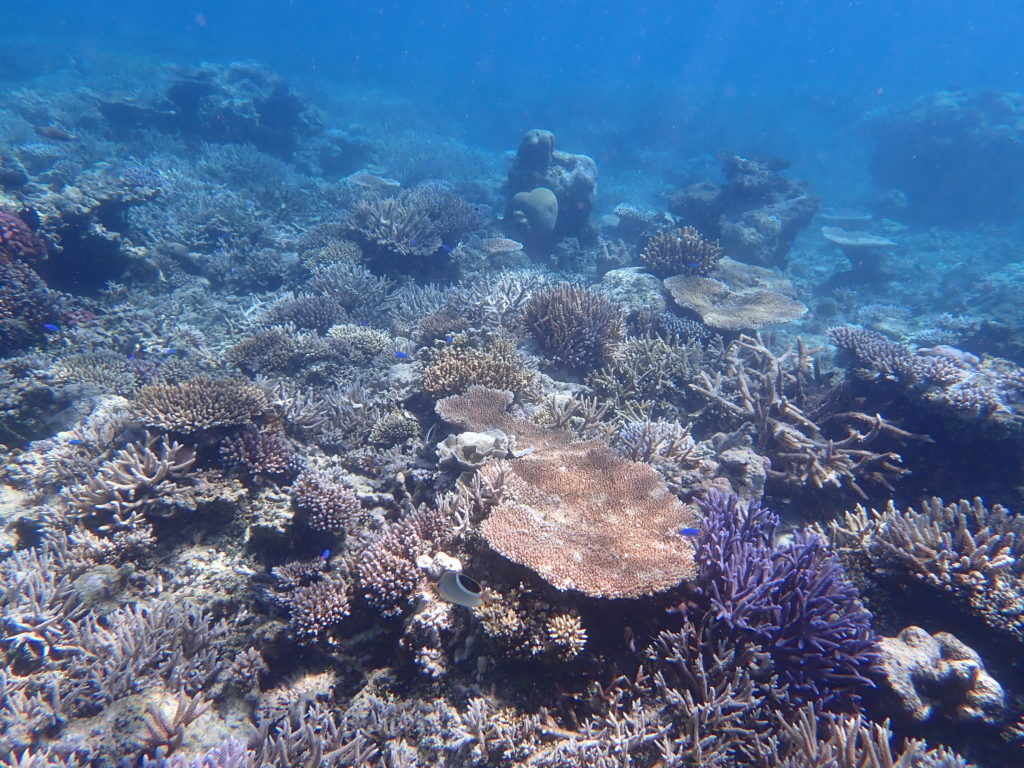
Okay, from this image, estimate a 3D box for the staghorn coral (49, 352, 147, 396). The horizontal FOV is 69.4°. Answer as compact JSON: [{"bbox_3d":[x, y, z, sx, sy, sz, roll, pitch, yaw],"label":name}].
[{"bbox_3d":[-1.597,-0.037,2.850,0.380,0.150,0.320,-15,29,-28],"label":"staghorn coral"}]

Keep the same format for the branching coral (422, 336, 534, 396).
[{"bbox_3d":[-0.127,-0.066,2.800,0.420,0.210,0.350,-1,25,-3],"label":"branching coral"}]

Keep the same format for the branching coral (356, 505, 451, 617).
[{"bbox_3d":[-0.252,0.410,1.720,0.220,0.220,0.240,0,26,0],"label":"branching coral"}]

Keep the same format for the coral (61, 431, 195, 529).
[{"bbox_3d":[-1.112,0.283,2.150,0.380,0.240,0.340,-14,29,-28],"label":"coral"}]

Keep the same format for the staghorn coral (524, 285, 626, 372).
[{"bbox_3d":[0.254,-0.237,3.100,0.410,0.340,0.380,2,25,5],"label":"staghorn coral"}]

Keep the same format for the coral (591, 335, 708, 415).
[{"bbox_3d":[0.476,-0.033,2.600,0.400,0.250,0.350,0,26,0],"label":"coral"}]

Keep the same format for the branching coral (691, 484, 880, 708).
[{"bbox_3d":[0.605,0.475,1.630,0.370,0.360,0.340,0,26,0],"label":"branching coral"}]

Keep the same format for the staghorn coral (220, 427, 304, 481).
[{"bbox_3d":[-0.742,0.207,2.200,0.240,0.140,0.200,0,26,0],"label":"staghorn coral"}]

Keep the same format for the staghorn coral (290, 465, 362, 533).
[{"bbox_3d":[-0.504,0.312,2.000,0.200,0.180,0.190,-7,26,-15],"label":"staghorn coral"}]

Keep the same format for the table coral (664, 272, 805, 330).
[{"bbox_3d":[0.922,-0.344,3.050,0.570,0.130,0.500,0,26,0],"label":"table coral"}]

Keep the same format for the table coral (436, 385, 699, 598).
[{"bbox_3d":[0.122,0.270,2.197,0.580,0.180,1.030,-9,26,-18],"label":"table coral"}]

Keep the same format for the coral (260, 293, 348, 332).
[{"bbox_3d":[-0.898,-0.309,3.200,0.370,0.140,0.320,0,26,0],"label":"coral"}]

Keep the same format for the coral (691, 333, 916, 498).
[{"bbox_3d":[0.907,0.098,2.300,0.640,0.400,0.480,0,26,0],"label":"coral"}]

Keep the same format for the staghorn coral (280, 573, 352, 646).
[{"bbox_3d":[-0.481,0.555,1.820,0.175,0.165,0.165,-8,26,-17],"label":"staghorn coral"}]

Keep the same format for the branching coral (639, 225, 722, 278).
[{"bbox_3d":[0.911,-0.717,4.000,0.450,0.280,0.410,6,26,12],"label":"branching coral"}]

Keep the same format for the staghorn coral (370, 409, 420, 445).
[{"bbox_3d":[-0.373,0.138,2.350,0.165,0.105,0.150,0,26,0],"label":"staghorn coral"}]

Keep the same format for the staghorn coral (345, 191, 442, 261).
[{"bbox_3d":[-0.657,-0.879,4.100,0.540,0.340,0.460,0,26,0],"label":"staghorn coral"}]

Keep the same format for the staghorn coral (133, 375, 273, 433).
[{"bbox_3d":[-1.046,0.073,2.500,0.460,0.180,0.380,-11,27,-23],"label":"staghorn coral"}]

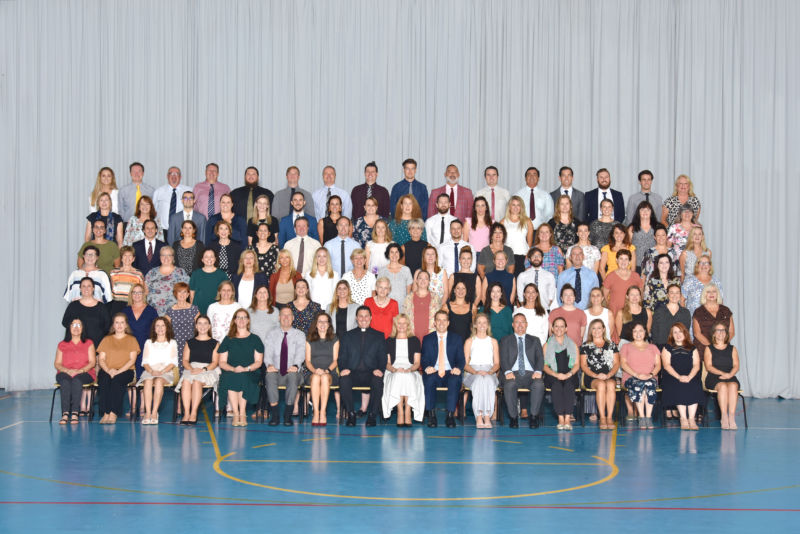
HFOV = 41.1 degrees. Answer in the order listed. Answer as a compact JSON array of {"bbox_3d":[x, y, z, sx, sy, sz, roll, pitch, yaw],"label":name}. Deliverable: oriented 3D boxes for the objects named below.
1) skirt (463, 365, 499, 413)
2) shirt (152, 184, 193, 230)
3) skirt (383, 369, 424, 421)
[{"bbox_3d":[0.954,1.432,12.465,0.430,0.560,0.540,0,-2,2],"label":"skirt"},{"bbox_3d":[-3.088,-0.796,14.490,0.550,0.650,0.310,1,-2,-5],"label":"shirt"},{"bbox_3d":[0.041,1.505,12.553,0.500,0.570,0.560,1,-2,0],"label":"skirt"}]

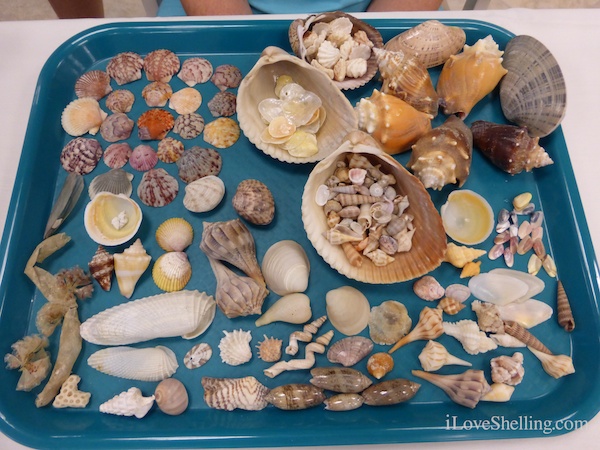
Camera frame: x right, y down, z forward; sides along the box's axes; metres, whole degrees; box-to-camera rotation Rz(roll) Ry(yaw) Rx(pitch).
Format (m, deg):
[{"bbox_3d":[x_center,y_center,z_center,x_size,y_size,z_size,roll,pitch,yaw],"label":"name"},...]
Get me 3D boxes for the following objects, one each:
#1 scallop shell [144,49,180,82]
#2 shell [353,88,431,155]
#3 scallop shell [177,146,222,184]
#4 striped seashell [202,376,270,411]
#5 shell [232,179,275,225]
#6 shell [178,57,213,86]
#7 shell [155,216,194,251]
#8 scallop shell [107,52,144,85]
[{"bbox_3d":[-0.133,-0.153,0.416,0.034,0.009,0.035,-4,70,-2],"label":"scallop shell"},{"bbox_3d":[0.077,-0.088,0.369,0.065,0.040,0.053,10,70,3],"label":"shell"},{"bbox_3d":[-0.087,-0.054,0.371,0.039,0.011,0.036,-33,74,-11],"label":"scallop shell"},{"bbox_3d":[-0.047,0.119,0.308,0.050,0.015,0.024,0,71,0],"label":"striped seashell"},{"bbox_3d":[-0.038,-0.021,0.357,0.030,0.014,0.042,-23,72,-9],"label":"shell"},{"bbox_3d":[-0.098,-0.146,0.404,0.032,0.009,0.032,24,72,8],"label":"shell"},{"bbox_3d":[-0.102,0.006,0.350,0.029,0.010,0.030,-22,72,-8],"label":"shell"},{"bbox_3d":[-0.164,-0.149,0.404,0.034,0.010,0.035,-20,72,-7],"label":"scallop shell"}]

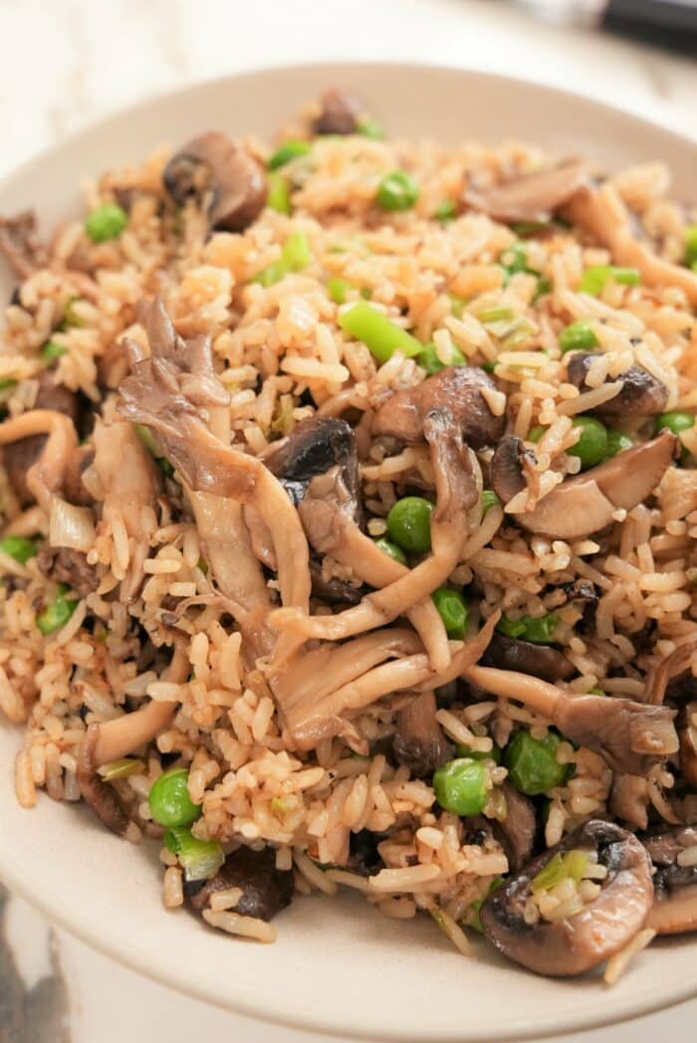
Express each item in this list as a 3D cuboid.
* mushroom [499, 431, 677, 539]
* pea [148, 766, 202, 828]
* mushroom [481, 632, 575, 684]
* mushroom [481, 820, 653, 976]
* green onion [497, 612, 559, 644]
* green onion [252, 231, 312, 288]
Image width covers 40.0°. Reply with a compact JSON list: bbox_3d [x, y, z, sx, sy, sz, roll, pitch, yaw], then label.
[{"bbox_3d":[0.045,-0.007,0.180,0.033,0.014,0.016,-5,60,-6],"label":"mushroom"},{"bbox_3d":[-0.029,0.047,0.163,0.010,0.010,0.010,1,59,-4],"label":"pea"},{"bbox_3d":[0.031,0.024,0.168,0.017,0.009,0.009,14,60,5],"label":"mushroom"},{"bbox_3d":[0.036,0.063,0.160,0.028,0.013,0.019,-36,84,-6],"label":"mushroom"},{"bbox_3d":[0.032,0.019,0.171,0.011,0.006,0.007,6,60,0],"label":"green onion"},{"bbox_3d":[-0.015,-0.057,0.210,0.015,0.006,0.007,-35,68,-21],"label":"green onion"}]

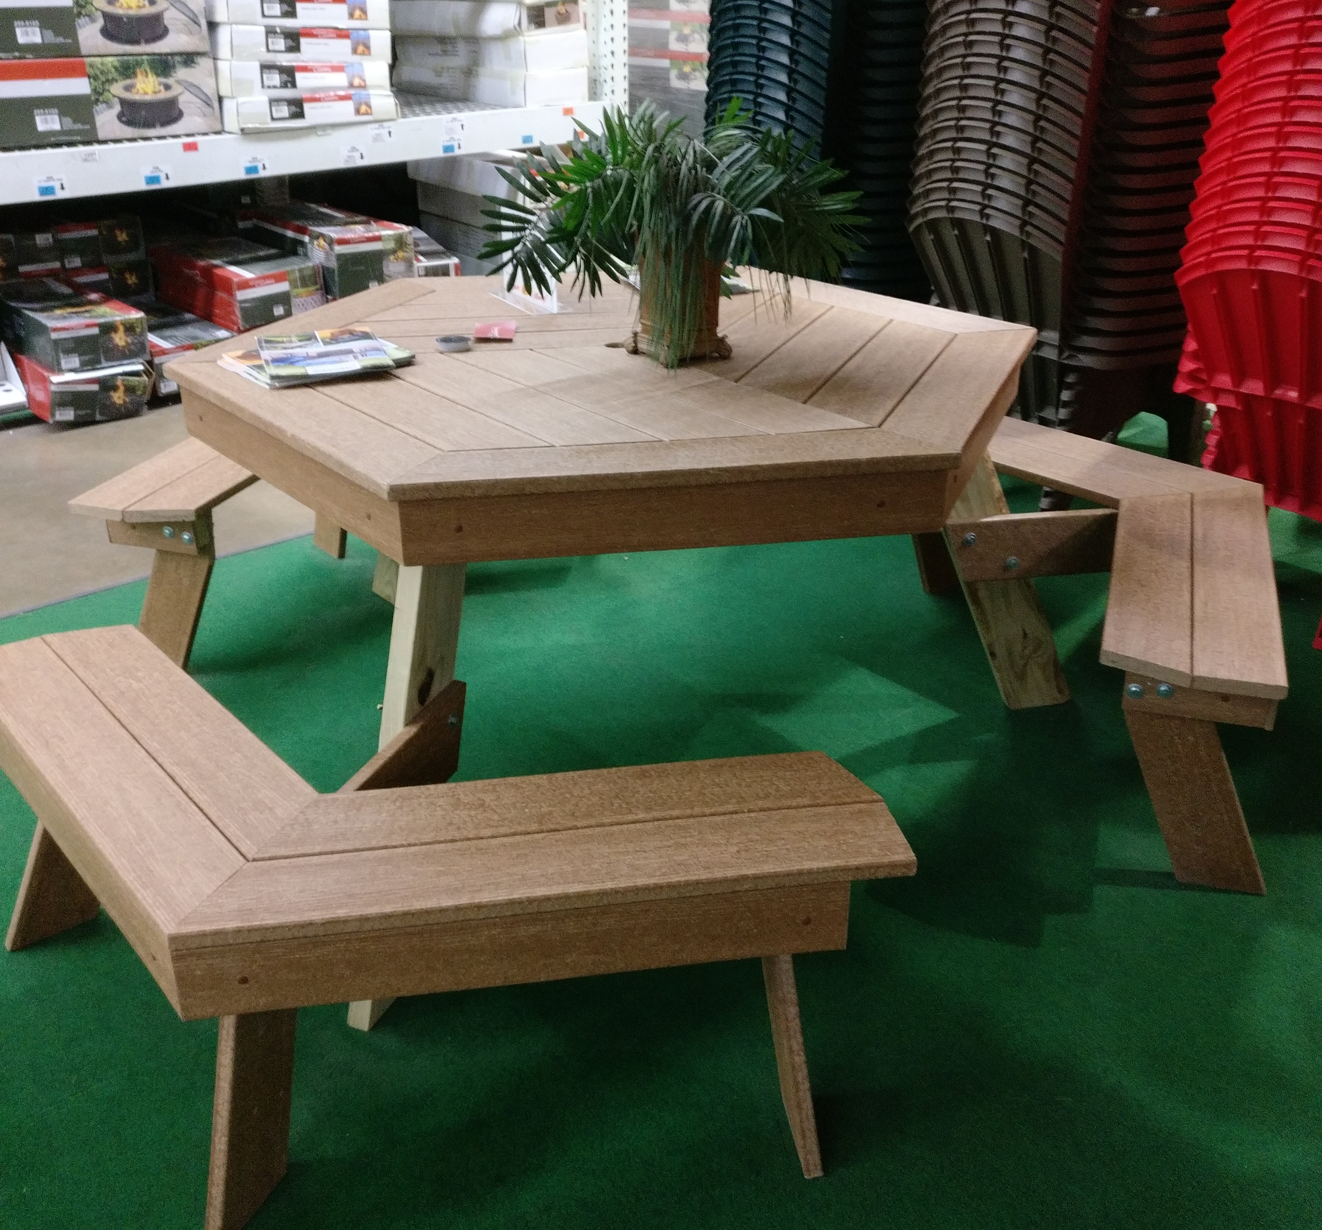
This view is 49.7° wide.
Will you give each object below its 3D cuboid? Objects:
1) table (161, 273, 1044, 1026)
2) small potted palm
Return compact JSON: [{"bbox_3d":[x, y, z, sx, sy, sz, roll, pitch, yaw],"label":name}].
[{"bbox_3d":[-0.027,-0.131,2.825,1.710,0.804,1.530,-4,25,-8],"label":"table"},{"bbox_3d":[0.025,-0.679,2.523,0.670,0.440,0.580,0,25,0],"label":"small potted palm"}]

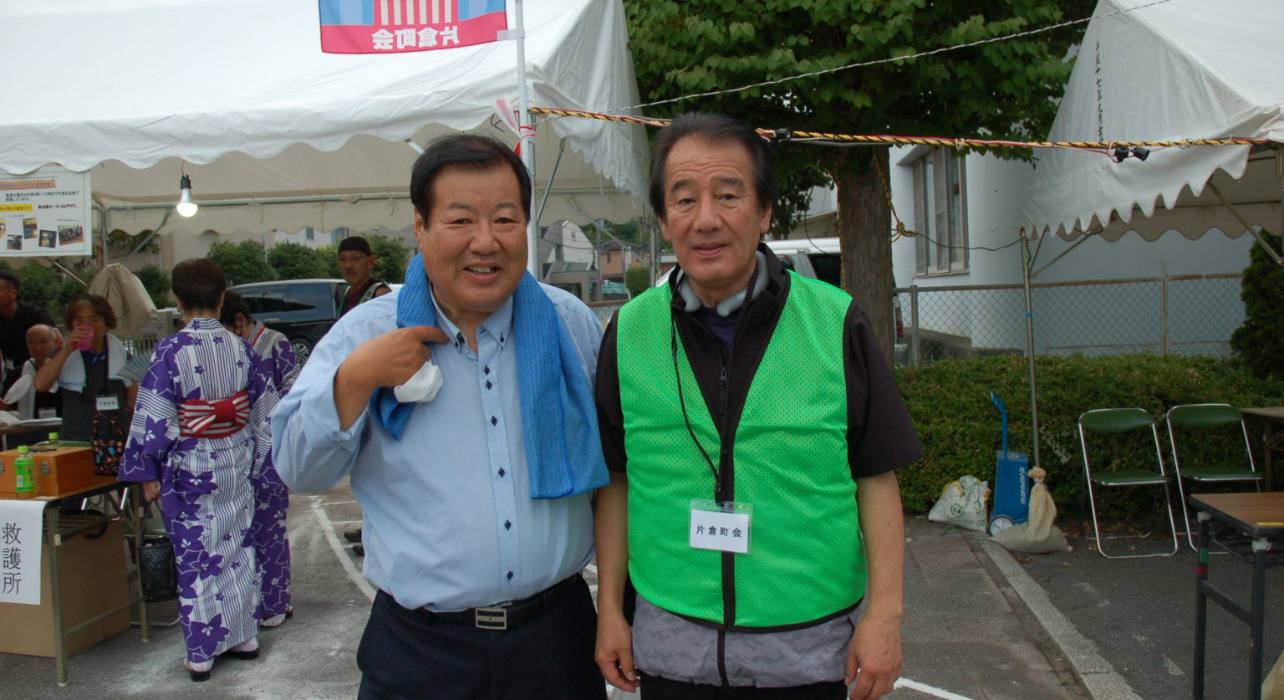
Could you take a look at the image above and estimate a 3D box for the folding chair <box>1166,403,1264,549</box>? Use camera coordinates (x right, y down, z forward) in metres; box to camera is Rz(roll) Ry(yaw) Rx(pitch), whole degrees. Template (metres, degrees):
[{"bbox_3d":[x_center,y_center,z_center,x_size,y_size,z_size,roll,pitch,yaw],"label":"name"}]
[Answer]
[{"bbox_3d":[3.175,0.705,5.328,0.425,0.760,0.450,-1,3,6],"label":"folding chair"}]

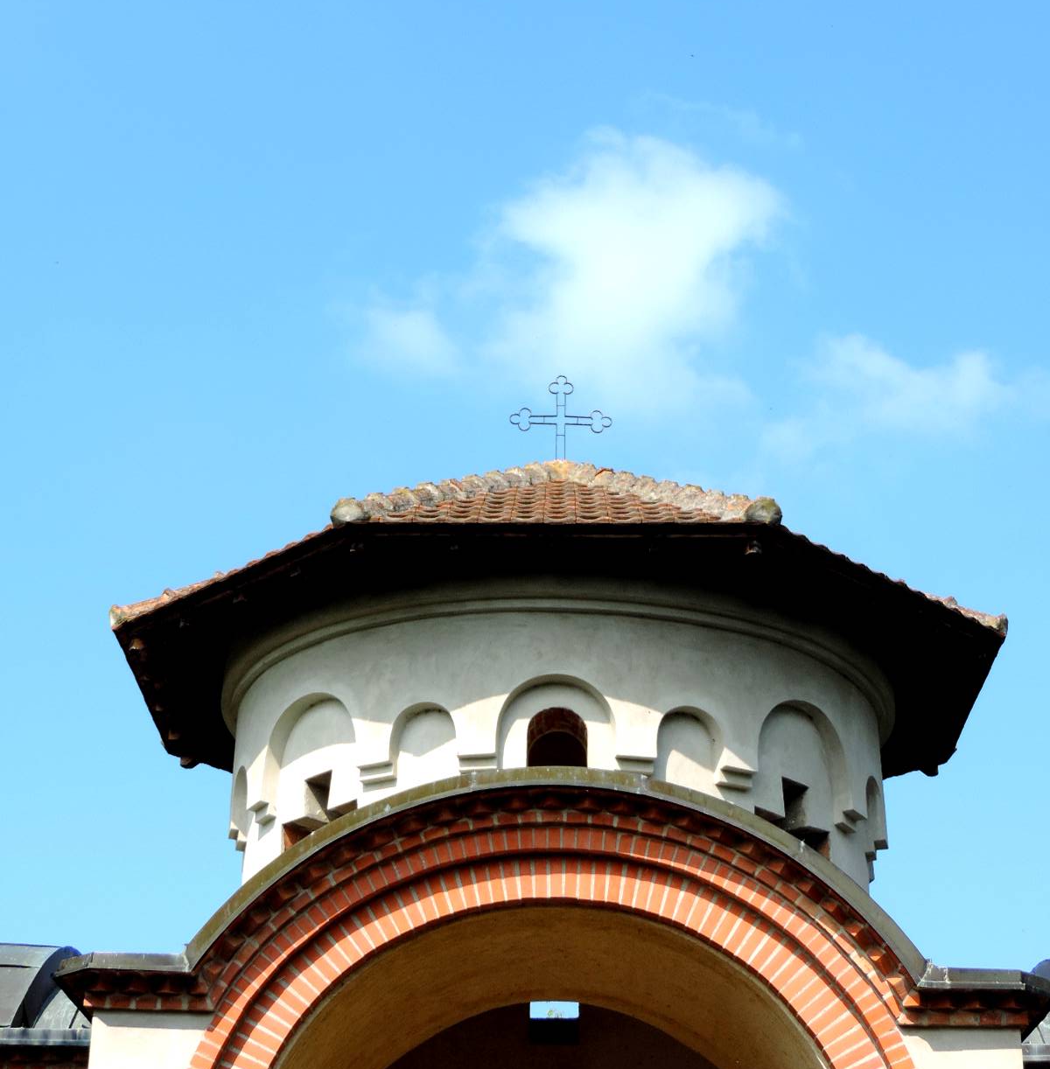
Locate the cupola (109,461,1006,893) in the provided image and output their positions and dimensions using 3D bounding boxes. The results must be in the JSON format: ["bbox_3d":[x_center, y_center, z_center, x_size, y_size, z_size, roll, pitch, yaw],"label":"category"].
[{"bbox_3d":[0.248,1.170,16.759,6.301,3.855,6.301,1,-25,1],"label":"cupola"}]

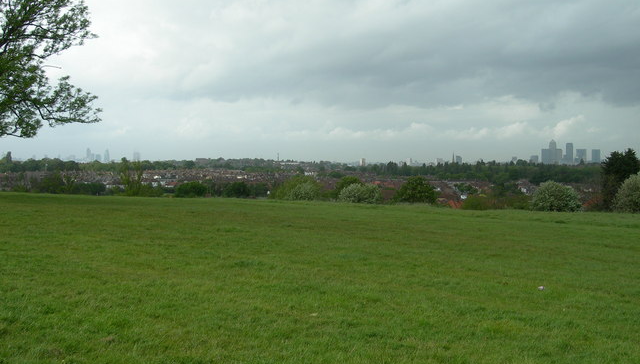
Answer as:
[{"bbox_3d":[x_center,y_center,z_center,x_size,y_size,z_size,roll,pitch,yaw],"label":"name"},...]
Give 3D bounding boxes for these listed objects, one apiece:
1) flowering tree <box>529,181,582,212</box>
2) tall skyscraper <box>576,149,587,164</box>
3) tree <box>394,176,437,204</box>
[{"bbox_3d":[26.150,1.660,84.000,5.500,3.600,5.200,0,2,0],"label":"flowering tree"},{"bbox_3d":[1999.000,-174.920,5790.000,67.000,151.000,50.000,0,2,8],"label":"tall skyscraper"},{"bbox_3d":[12.980,1.430,103.000,5.600,4.300,5.400,0,2,0],"label":"tree"}]

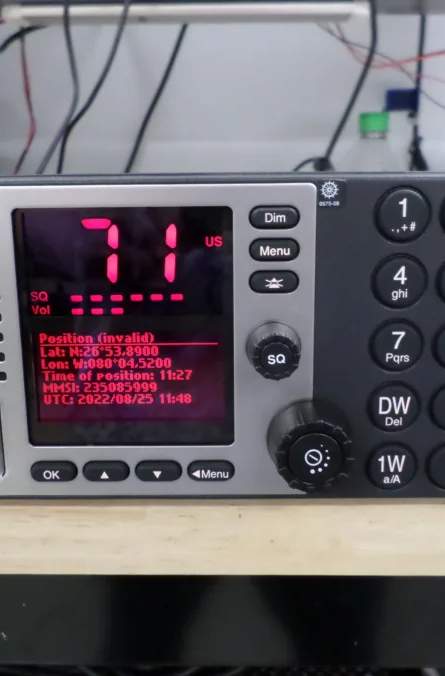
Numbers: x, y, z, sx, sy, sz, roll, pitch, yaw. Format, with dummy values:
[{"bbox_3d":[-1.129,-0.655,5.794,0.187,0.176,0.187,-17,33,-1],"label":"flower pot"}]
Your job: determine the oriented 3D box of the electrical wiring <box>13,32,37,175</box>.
[{"bbox_3d":[-0.284,-0.329,0.916,0.037,0.191,0.030,-1,12,1],"label":"electrical wiring"}]

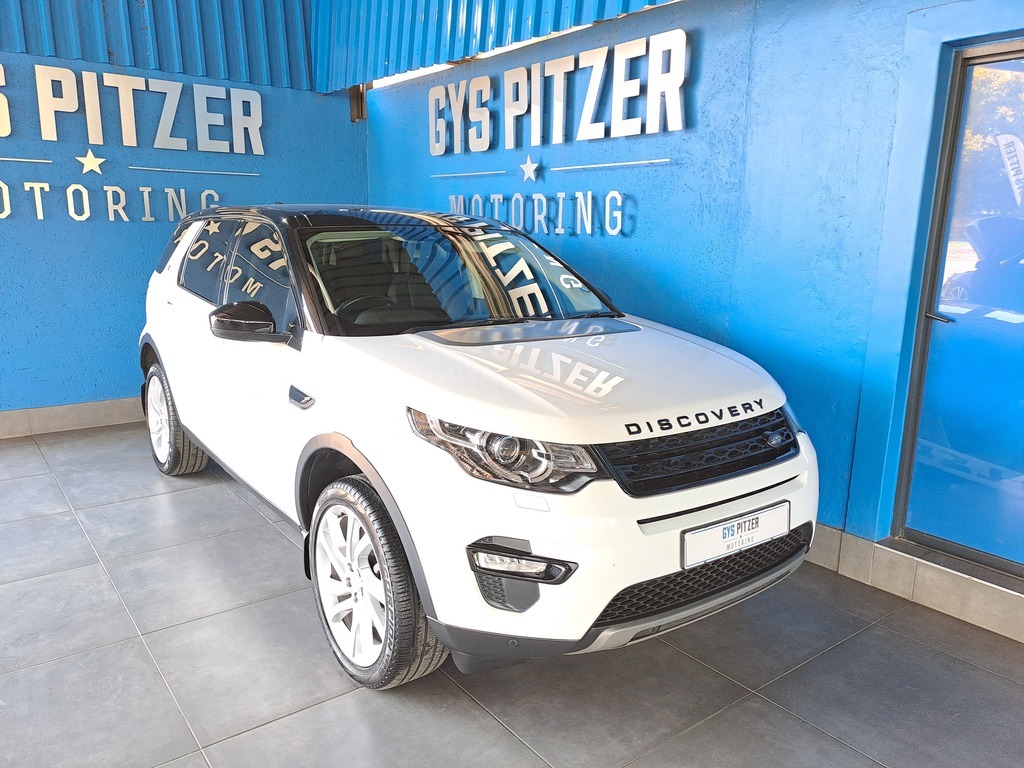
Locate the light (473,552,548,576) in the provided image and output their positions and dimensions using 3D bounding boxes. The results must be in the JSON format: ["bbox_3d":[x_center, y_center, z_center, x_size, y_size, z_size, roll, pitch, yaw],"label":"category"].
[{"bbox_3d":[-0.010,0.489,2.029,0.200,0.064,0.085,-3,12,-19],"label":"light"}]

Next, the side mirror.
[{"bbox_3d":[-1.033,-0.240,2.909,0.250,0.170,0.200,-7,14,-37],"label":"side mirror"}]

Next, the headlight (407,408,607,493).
[{"bbox_3d":[-0.015,0.183,2.122,0.425,0.210,0.405,-7,14,-37],"label":"headlight"}]

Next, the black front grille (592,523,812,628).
[{"bbox_3d":[0.689,0.602,2.384,1.110,0.175,0.120,-7,14,-37],"label":"black front grille"}]

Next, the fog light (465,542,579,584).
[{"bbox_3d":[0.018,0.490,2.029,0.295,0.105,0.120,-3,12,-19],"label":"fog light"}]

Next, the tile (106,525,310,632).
[{"bbox_3d":[-1.346,0.857,3.373,0.800,0.012,0.804,-7,14,-37],"label":"tile"}]

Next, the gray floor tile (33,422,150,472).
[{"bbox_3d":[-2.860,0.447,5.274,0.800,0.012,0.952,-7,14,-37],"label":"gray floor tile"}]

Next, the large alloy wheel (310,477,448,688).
[{"bbox_3d":[-0.456,0.655,2.558,0.250,0.725,0.728,-7,14,-37],"label":"large alloy wheel"}]

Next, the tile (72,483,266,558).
[{"bbox_3d":[-1.832,0.722,3.979,0.800,0.012,0.800,-7,14,-37],"label":"tile"}]

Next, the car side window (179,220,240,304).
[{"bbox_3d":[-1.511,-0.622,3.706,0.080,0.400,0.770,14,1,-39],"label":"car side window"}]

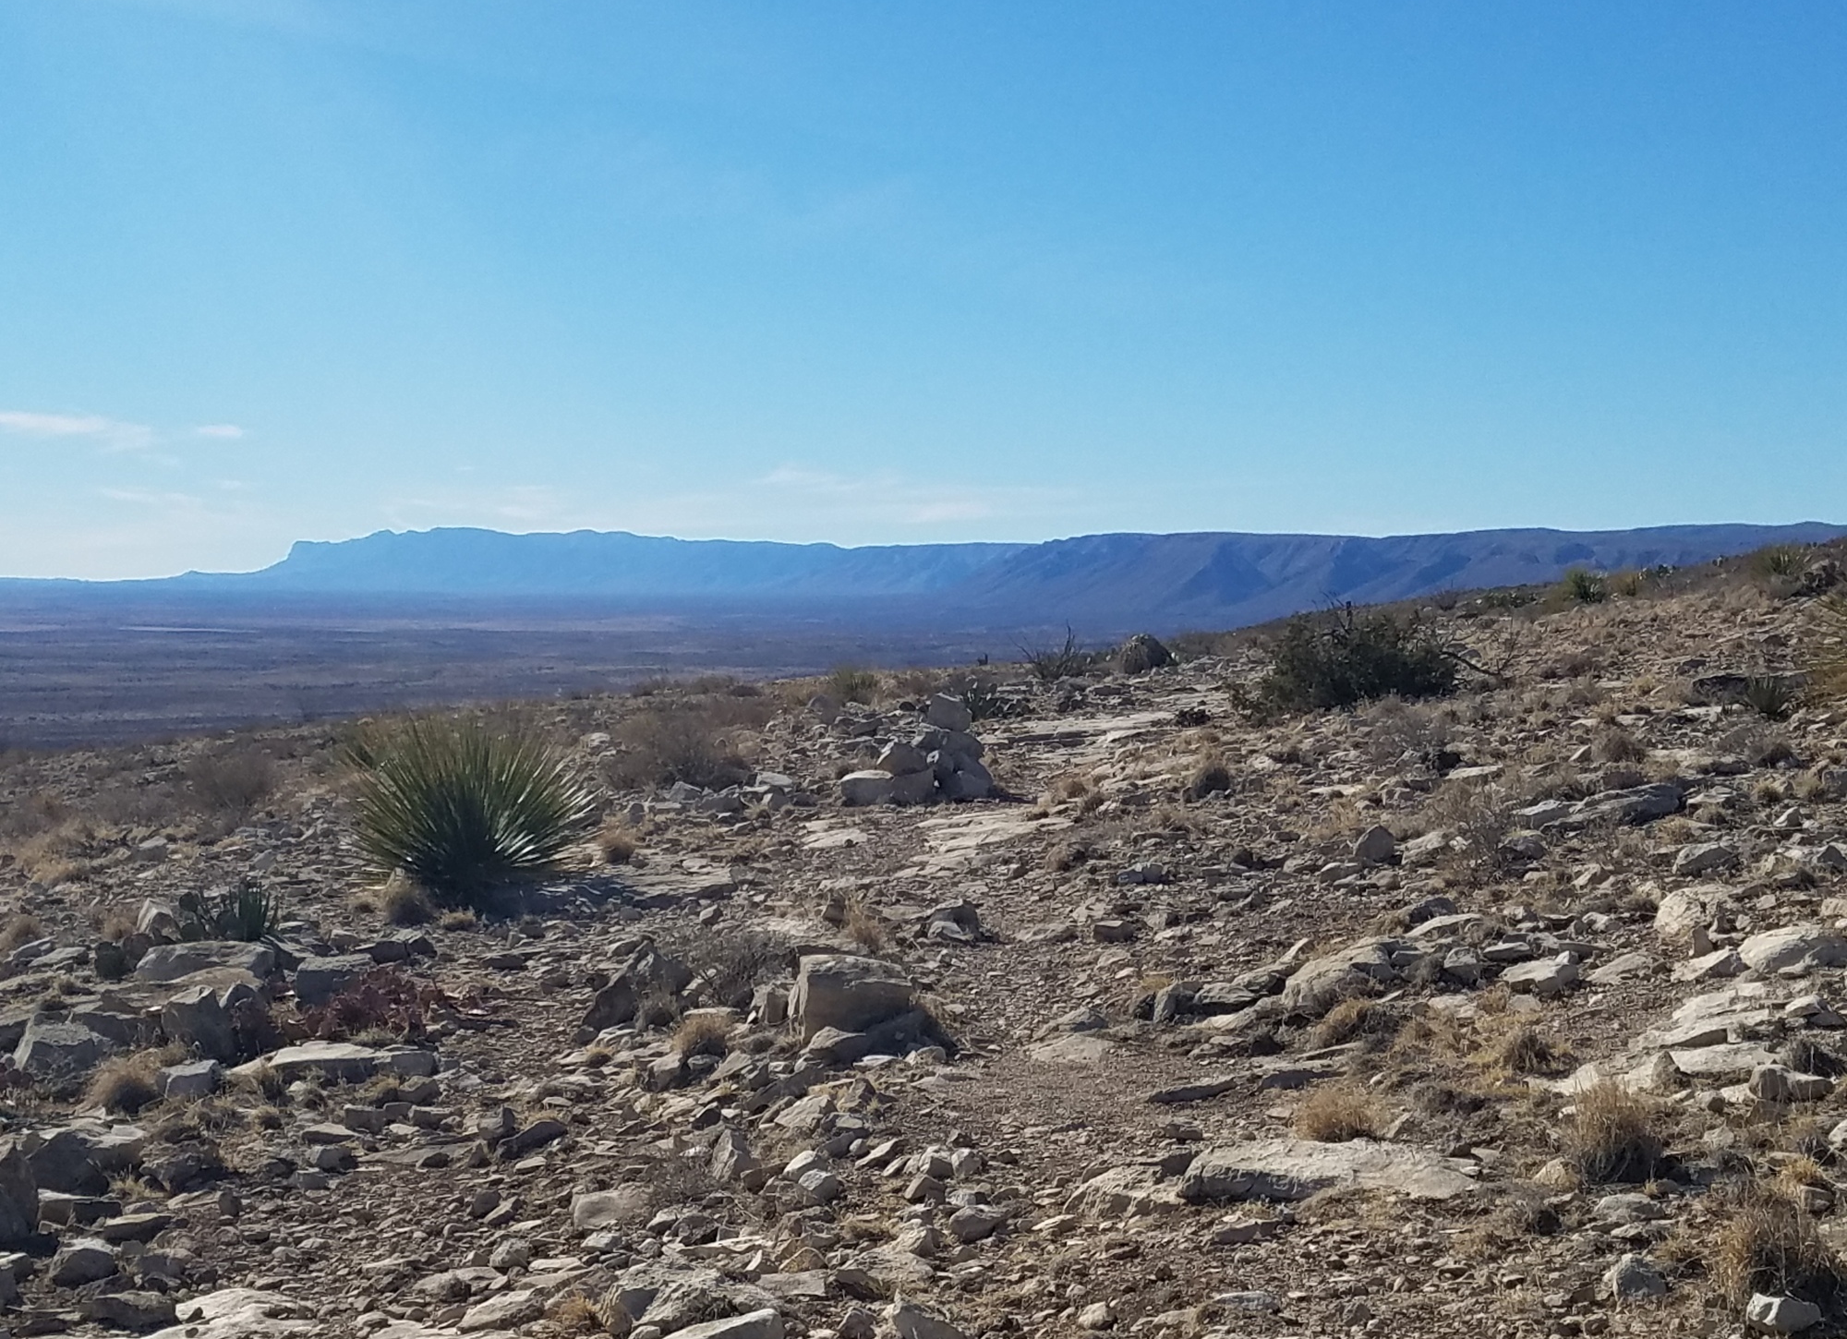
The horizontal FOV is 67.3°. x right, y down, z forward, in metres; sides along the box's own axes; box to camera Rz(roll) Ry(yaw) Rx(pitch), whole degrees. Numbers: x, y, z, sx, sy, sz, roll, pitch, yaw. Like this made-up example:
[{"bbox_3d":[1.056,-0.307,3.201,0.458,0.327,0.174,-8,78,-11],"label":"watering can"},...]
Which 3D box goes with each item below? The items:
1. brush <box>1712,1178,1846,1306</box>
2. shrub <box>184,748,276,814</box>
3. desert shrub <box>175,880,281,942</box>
[{"bbox_3d":[1.906,1.273,3.100,0.255,0.234,0.230,2,5,32],"label":"brush"},{"bbox_3d":[-7.747,1.241,15.500,1.032,0.663,0.949,0,4,0],"label":"shrub"},{"bbox_3d":[-4.357,1.504,8.700,0.591,0.357,0.414,-2,4,-27],"label":"desert shrub"}]

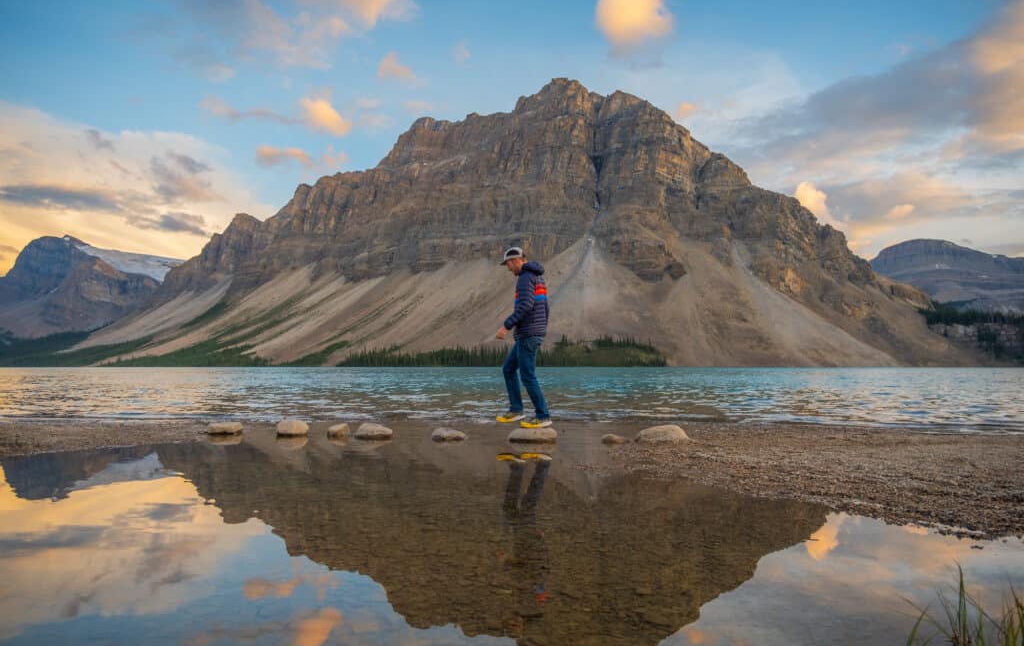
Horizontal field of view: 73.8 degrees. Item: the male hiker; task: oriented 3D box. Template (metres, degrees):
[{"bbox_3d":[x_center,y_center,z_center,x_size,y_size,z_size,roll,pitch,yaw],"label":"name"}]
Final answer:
[{"bbox_3d":[0.112,0.139,6.630,0.550,1.760,0.540,-1,-4,10],"label":"male hiker"}]

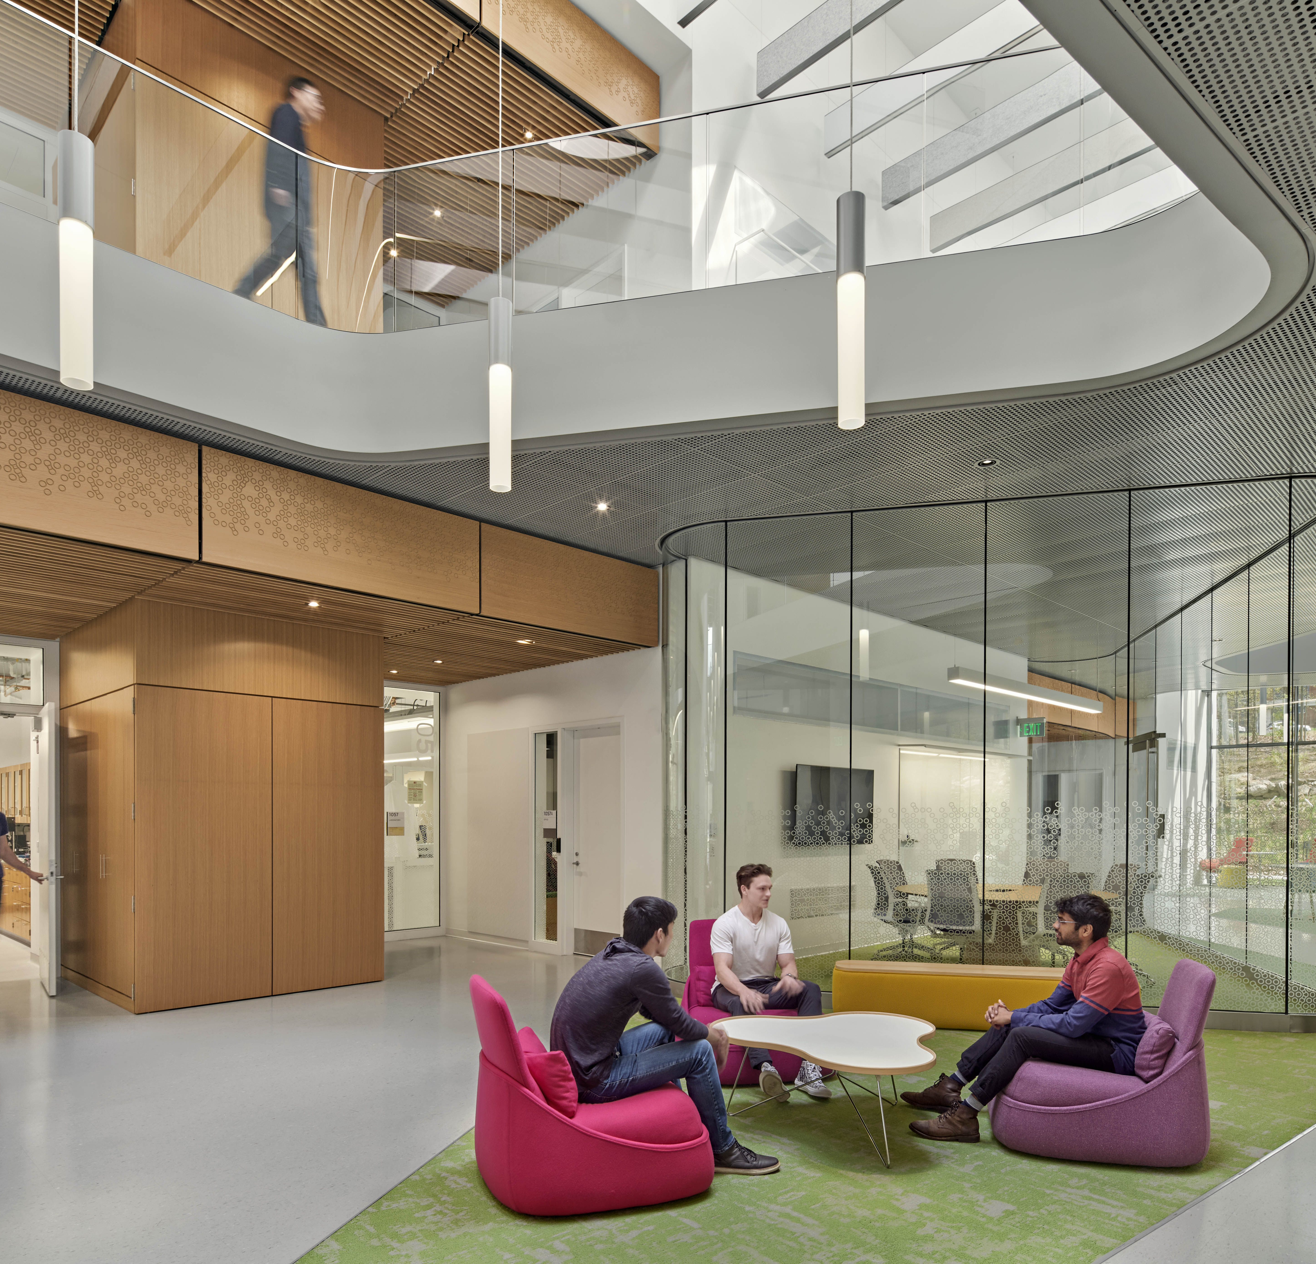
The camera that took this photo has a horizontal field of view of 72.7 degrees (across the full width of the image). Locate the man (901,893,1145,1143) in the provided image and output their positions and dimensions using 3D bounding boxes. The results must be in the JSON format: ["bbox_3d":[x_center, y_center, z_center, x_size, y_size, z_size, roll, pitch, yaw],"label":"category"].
[{"bbox_3d":[1.680,1.761,4.180,1.020,1.110,0.510,-1,-6,13],"label":"man"}]

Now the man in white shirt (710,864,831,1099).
[{"bbox_3d":[0.600,1.891,4.980,0.530,1.180,0.820,3,-6,-23],"label":"man in white shirt"}]

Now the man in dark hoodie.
[{"bbox_3d":[0.010,1.707,3.860,0.930,1.170,0.550,2,-6,-20],"label":"man in dark hoodie"}]

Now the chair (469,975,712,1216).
[{"bbox_3d":[-0.310,1.849,3.770,0.920,0.840,0.750,2,-6,-17],"label":"chair"}]

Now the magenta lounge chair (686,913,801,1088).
[{"bbox_3d":[0.520,2.159,5.350,0.750,0.840,0.900,2,-6,-16],"label":"magenta lounge chair"}]

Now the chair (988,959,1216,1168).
[{"bbox_3d":[1.940,1.886,4.060,0.850,0.810,0.730,-1,-6,13],"label":"chair"}]

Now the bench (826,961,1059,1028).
[{"bbox_3d":[2.260,2.564,6.320,1.950,0.410,0.430,-1,-6,13],"label":"bench"}]

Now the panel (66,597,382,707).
[{"bbox_3d":[-4.010,0.371,8.150,1.970,0.650,2.400,6,-8,-44],"label":"panel"}]

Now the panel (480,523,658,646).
[{"bbox_3d":[-0.728,-0.354,7.860,1.971,0.724,0.060,5,-8,-43],"label":"panel"}]

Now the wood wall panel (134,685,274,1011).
[{"bbox_3d":[-3.495,1.672,6.936,0.985,2.424,0.050,5,-8,-43],"label":"wood wall panel"}]

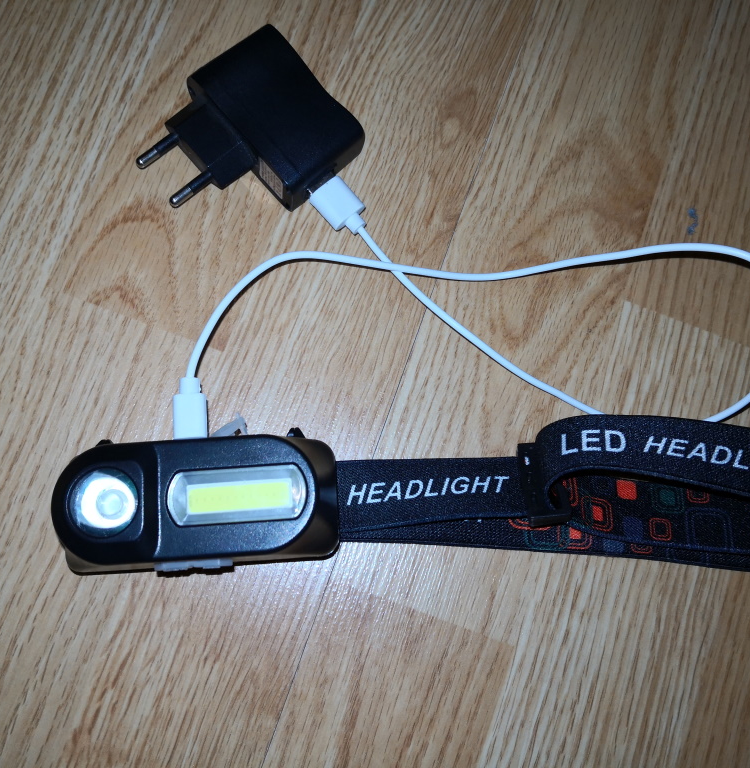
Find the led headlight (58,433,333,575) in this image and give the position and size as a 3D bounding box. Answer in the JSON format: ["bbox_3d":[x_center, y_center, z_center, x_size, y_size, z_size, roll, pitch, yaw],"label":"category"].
[{"bbox_3d":[-0.057,0.038,0.254,0.091,0.039,0.042,-3,80,-5],"label":"led headlight"}]

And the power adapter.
[{"bbox_3d":[-0.047,-0.086,0.286,0.068,0.022,0.056,-40,85,-10],"label":"power adapter"}]

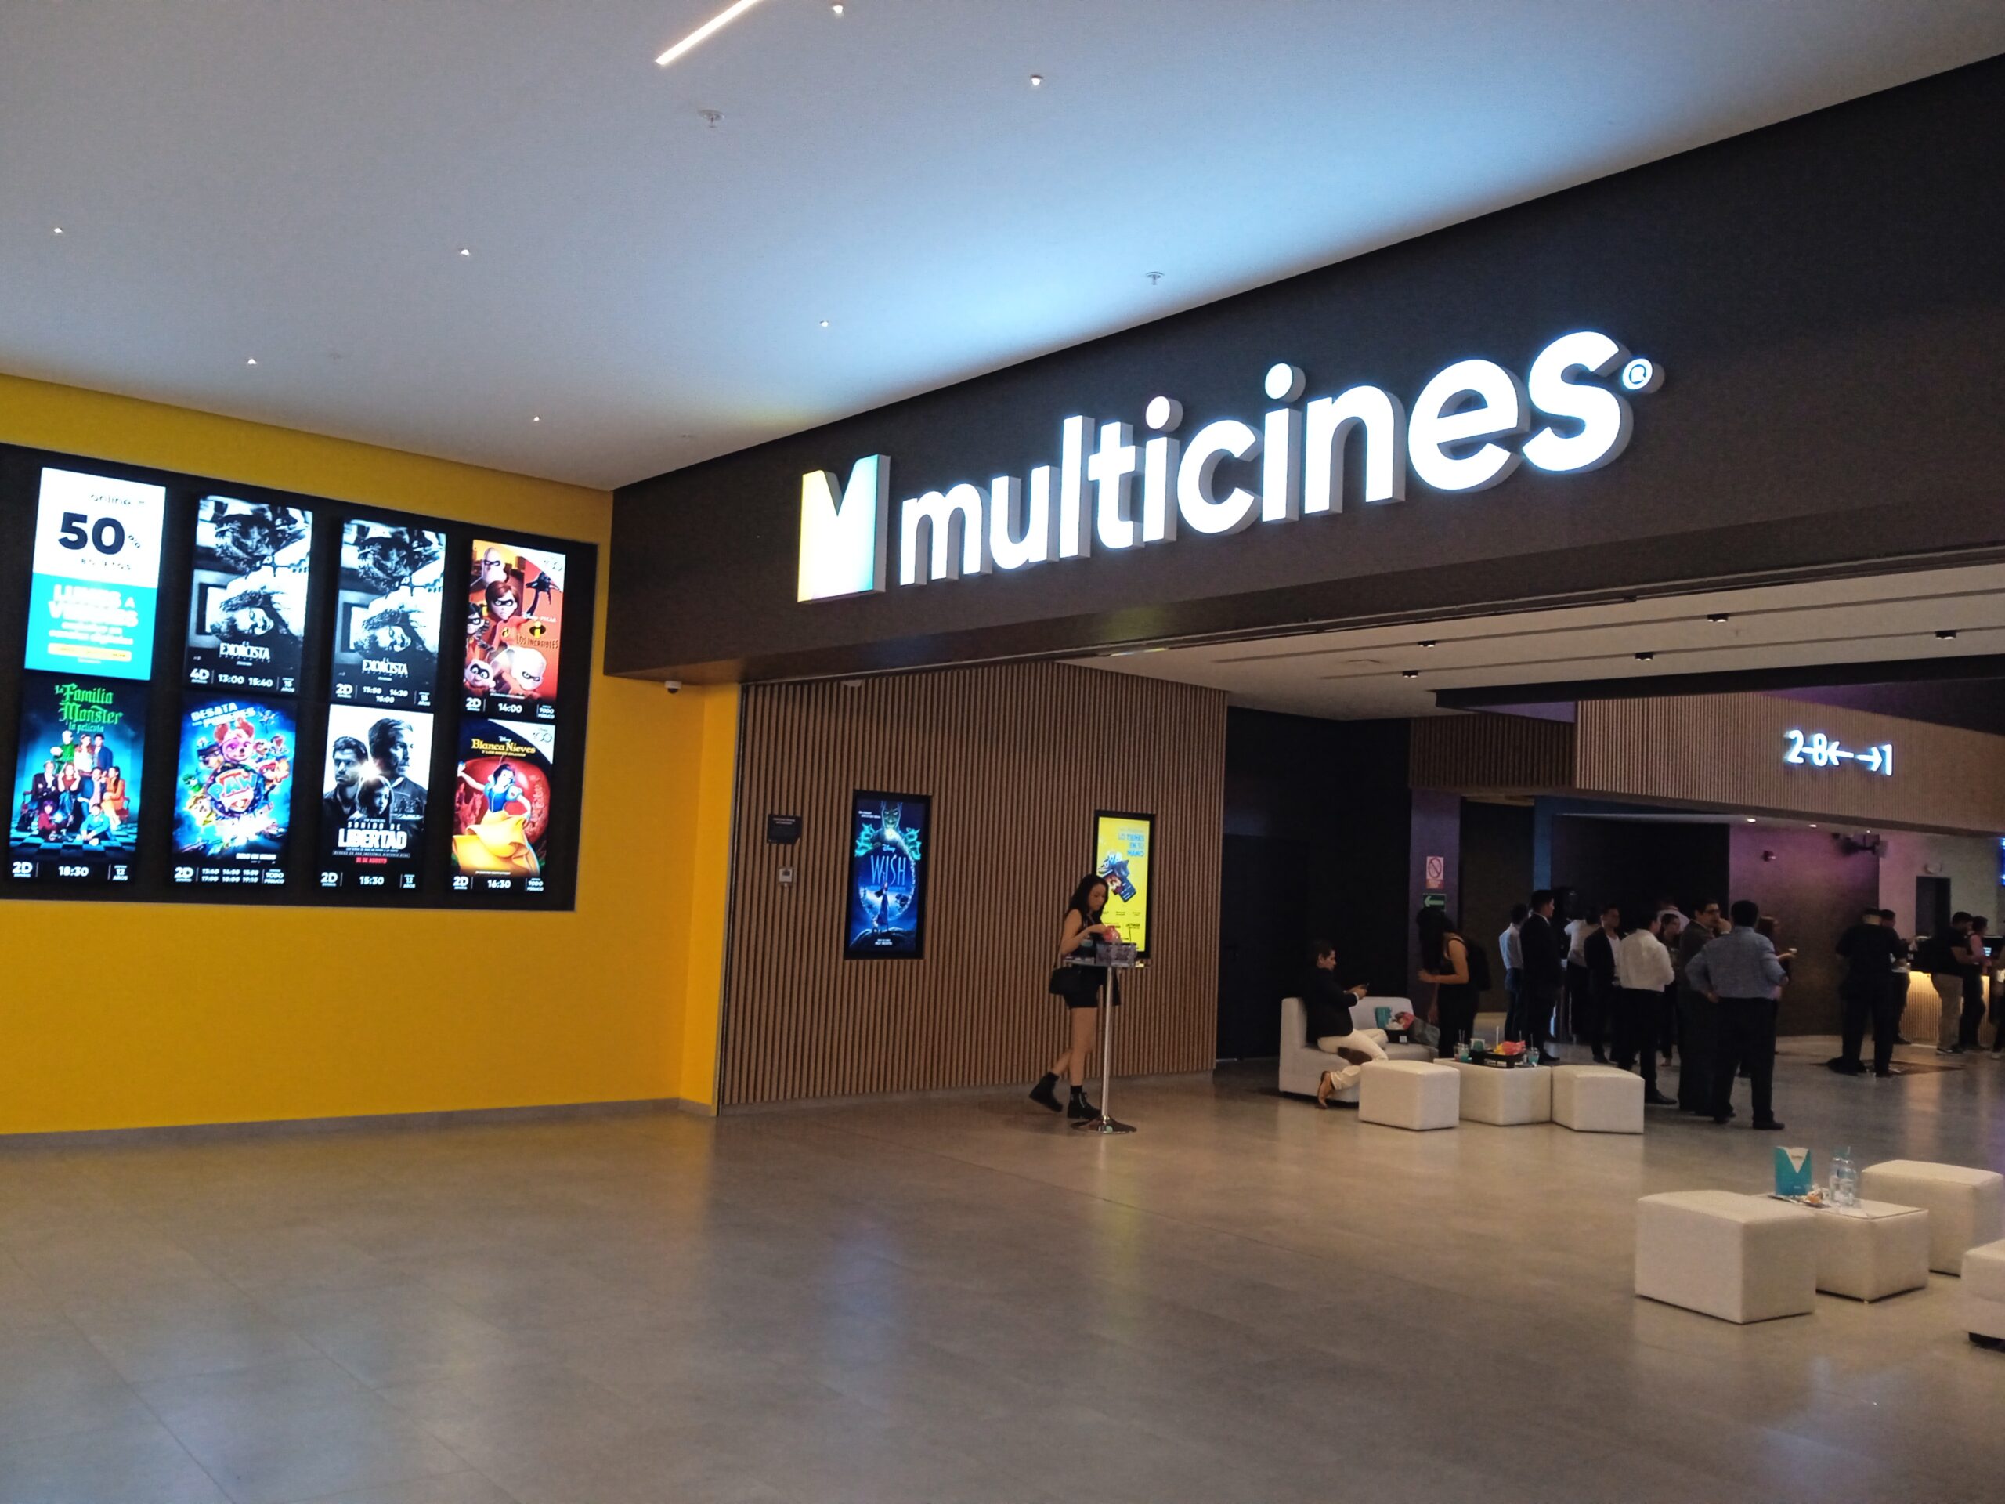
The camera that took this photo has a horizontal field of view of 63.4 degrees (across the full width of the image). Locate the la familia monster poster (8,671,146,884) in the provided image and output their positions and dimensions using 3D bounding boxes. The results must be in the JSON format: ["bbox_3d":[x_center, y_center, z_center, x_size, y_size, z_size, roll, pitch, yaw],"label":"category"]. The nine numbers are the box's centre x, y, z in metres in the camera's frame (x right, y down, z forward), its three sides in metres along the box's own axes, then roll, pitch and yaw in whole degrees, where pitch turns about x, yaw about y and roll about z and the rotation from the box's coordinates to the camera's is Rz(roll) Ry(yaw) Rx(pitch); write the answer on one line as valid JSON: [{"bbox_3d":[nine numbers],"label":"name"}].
[{"bbox_3d":[-4.861,0.151,8.536,0.610,1.070,0.060,6,-5,-40],"label":"la familia monster poster"}]

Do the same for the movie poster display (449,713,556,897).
[{"bbox_3d":[-3.088,0.349,10.036,0.610,1.070,0.060,6,-5,-40],"label":"movie poster display"}]

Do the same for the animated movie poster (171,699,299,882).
[{"bbox_3d":[-4.365,0.235,9.242,0.605,1.080,0.060,6,-5,-38],"label":"animated movie poster"}]

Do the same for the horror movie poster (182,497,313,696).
[{"bbox_3d":[-4.221,-0.865,9.111,0.610,1.070,0.060,6,-5,-40],"label":"horror movie poster"}]

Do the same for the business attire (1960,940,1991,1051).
[{"bbox_3d":[12.220,2.974,20.384,0.340,1.450,0.420,2,-4,6],"label":"business attire"}]

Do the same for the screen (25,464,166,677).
[{"bbox_3d":[-4.924,-0.955,8.829,0.605,1.080,0.060,6,-5,-38],"label":"screen"}]

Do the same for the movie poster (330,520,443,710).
[{"bbox_3d":[-3.702,-0.824,9.804,0.605,1.080,0.060,6,-5,-38],"label":"movie poster"}]

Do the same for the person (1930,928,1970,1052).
[{"bbox_3d":[11.239,2.817,19.250,0.360,1.500,0.480,1,-4,15],"label":"person"}]

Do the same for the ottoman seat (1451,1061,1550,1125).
[{"bbox_3d":[3.635,2.515,12.030,0.580,0.410,0.570,5,-5,-36],"label":"ottoman seat"}]

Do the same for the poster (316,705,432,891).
[{"bbox_3d":[-3.754,0.277,9.730,0.605,1.080,0.060,6,-5,-38],"label":"poster"}]

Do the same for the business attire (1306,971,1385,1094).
[{"bbox_3d":[2.676,2.193,12.650,0.600,0.950,0.500,1,-4,20],"label":"business attire"}]

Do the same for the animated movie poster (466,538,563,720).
[{"bbox_3d":[-3.033,-0.745,10.117,0.610,1.070,0.060,6,-5,-40],"label":"animated movie poster"}]

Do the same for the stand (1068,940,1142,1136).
[{"bbox_3d":[0.717,1.930,11.013,0.490,1.220,0.480,3,-4,0],"label":"stand"}]

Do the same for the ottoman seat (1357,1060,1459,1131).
[{"bbox_3d":[2.910,2.460,11.592,0.490,0.410,0.500,6,-5,-41],"label":"ottoman seat"}]

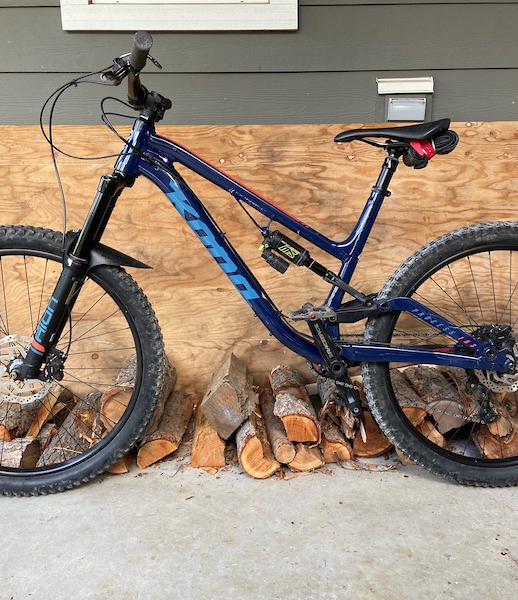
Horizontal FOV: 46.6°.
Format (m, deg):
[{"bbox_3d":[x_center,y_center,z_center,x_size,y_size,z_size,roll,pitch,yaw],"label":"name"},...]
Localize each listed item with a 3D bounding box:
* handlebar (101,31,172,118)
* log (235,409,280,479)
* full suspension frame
[{"bbox_3d":[-0.281,-0.516,1.487,0.150,0.105,0.790,-2,9,-8],"label":"handlebar"},{"bbox_3d":[-0.018,0.403,1.879,0.115,0.122,0.400,-2,12,-7],"label":"log"},{"bbox_3d":[0.014,-0.132,1.507,1.260,0.745,0.190,-1,8,-2],"label":"full suspension frame"}]

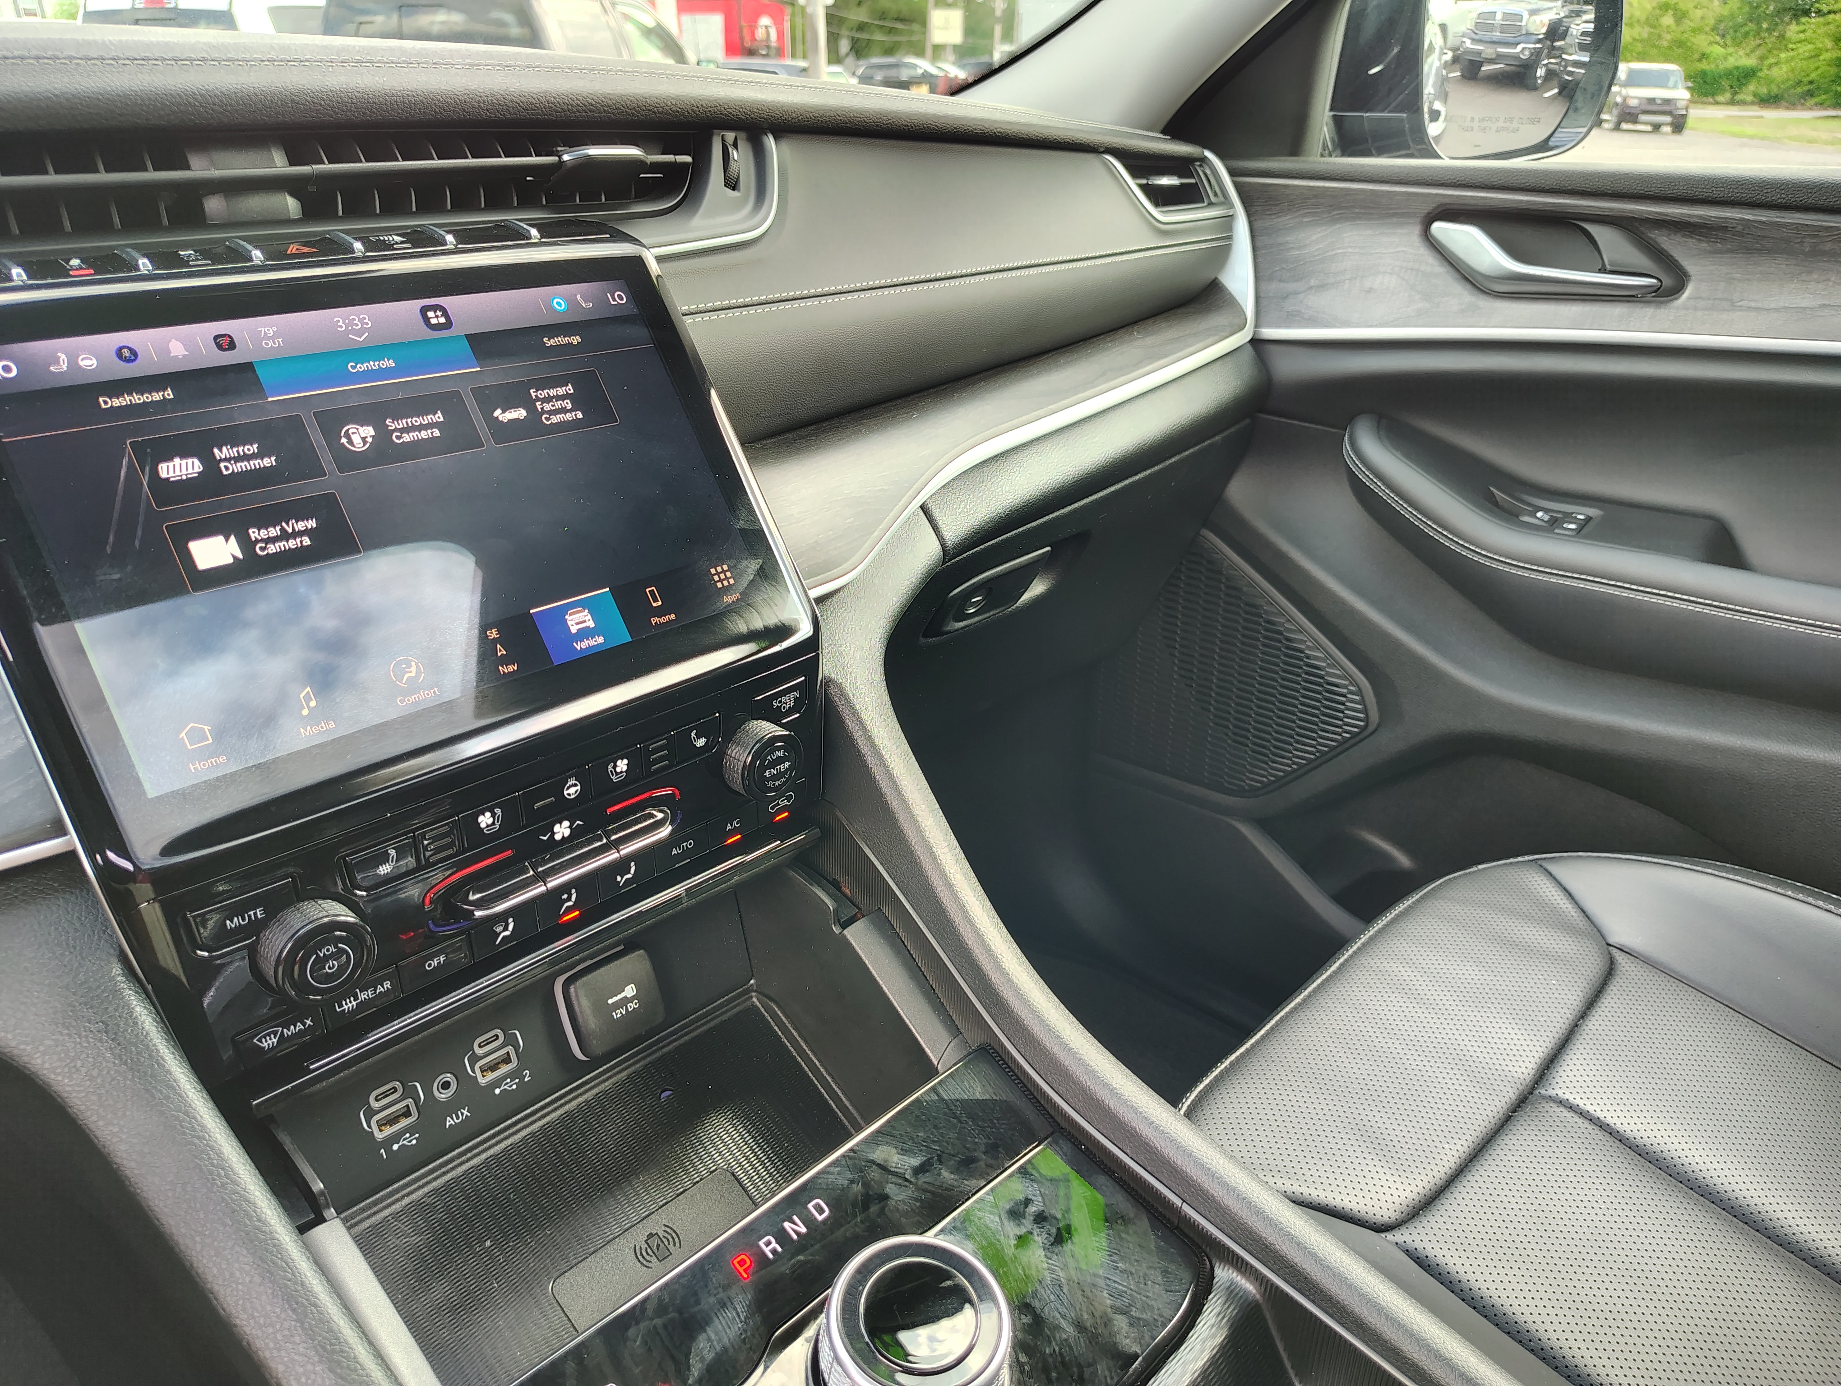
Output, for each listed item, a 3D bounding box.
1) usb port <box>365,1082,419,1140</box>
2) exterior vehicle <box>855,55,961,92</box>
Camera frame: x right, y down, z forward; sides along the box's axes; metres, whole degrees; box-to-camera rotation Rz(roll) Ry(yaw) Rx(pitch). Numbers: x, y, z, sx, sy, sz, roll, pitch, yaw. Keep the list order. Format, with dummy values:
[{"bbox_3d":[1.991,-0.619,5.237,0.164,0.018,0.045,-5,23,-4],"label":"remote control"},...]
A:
[{"bbox_3d":[-0.196,0.155,0.475,0.016,0.019,0.008,-23,15,-40],"label":"usb port"},{"bbox_3d":[-0.027,-22.563,47.404,4.800,1.780,1.950,14,29,25],"label":"exterior vehicle"}]

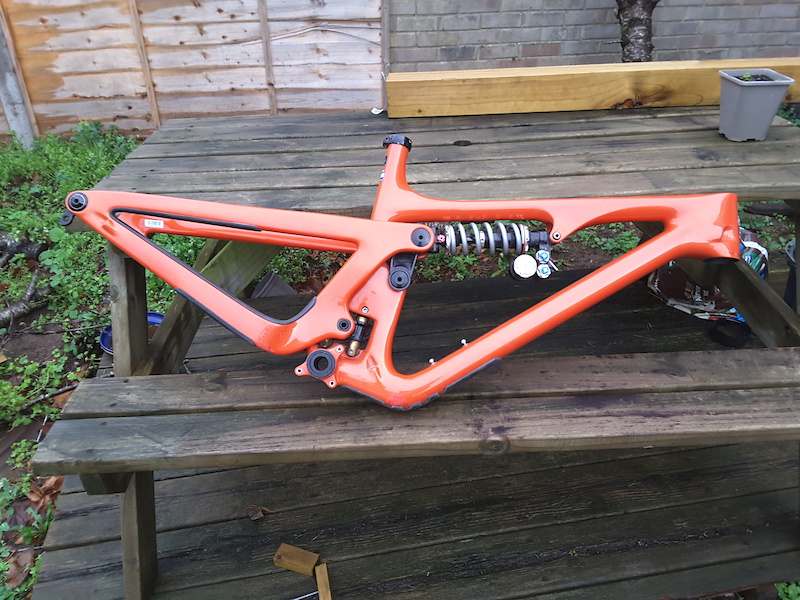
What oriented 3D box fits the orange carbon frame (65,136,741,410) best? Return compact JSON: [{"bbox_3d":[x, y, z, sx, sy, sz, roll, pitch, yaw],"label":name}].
[{"bbox_3d":[0.045,-0.052,1.197,1.085,0.455,0.170,-11,2,-2],"label":"orange carbon frame"}]

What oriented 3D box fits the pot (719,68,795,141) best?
[{"bbox_3d":[0.725,-0.399,1.483,0.108,0.126,0.112,-2,28,2],"label":"pot"}]

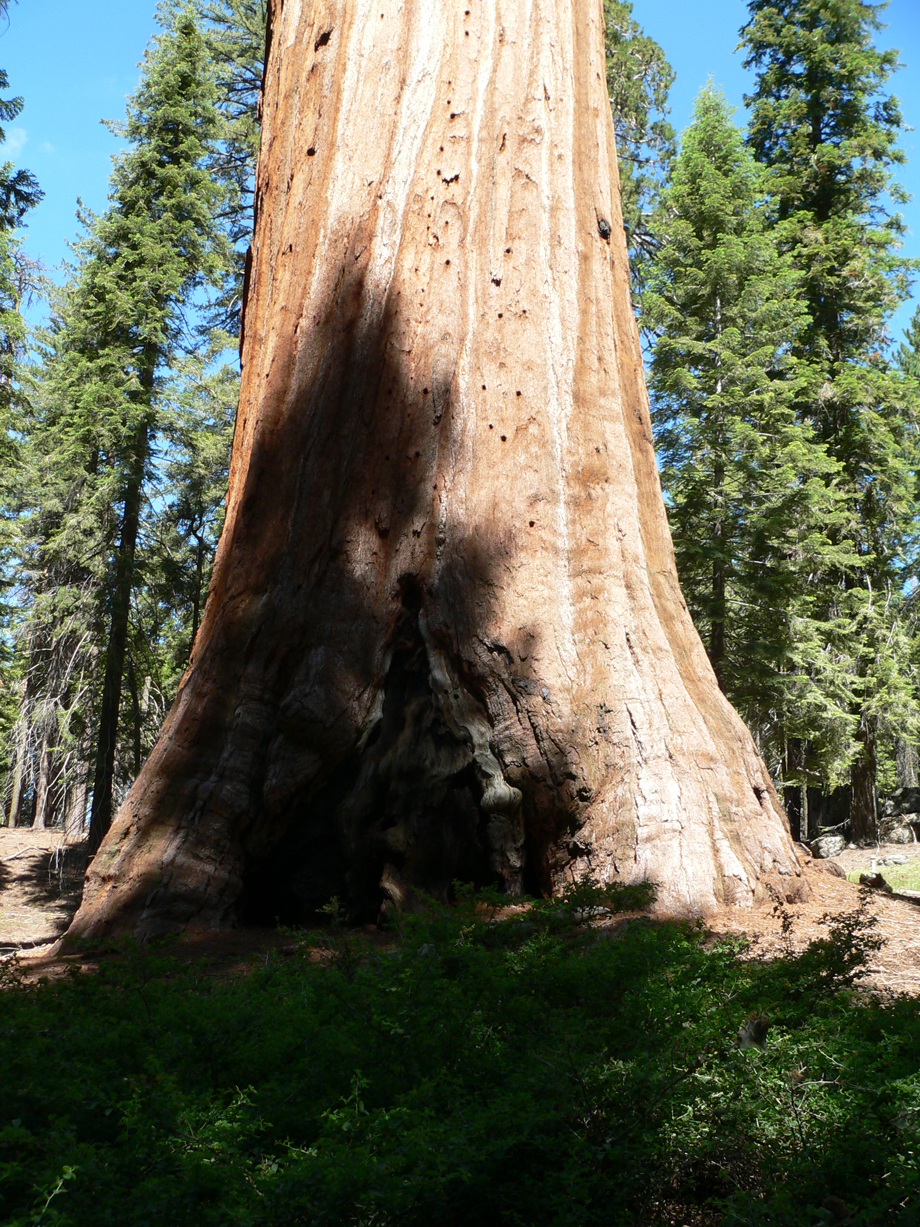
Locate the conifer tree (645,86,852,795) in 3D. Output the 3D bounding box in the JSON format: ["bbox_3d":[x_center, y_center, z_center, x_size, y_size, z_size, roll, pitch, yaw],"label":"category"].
[{"bbox_3d":[6.221,-4.325,30.761,5.400,19.560,5.400,0,-13,0],"label":"conifer tree"}]

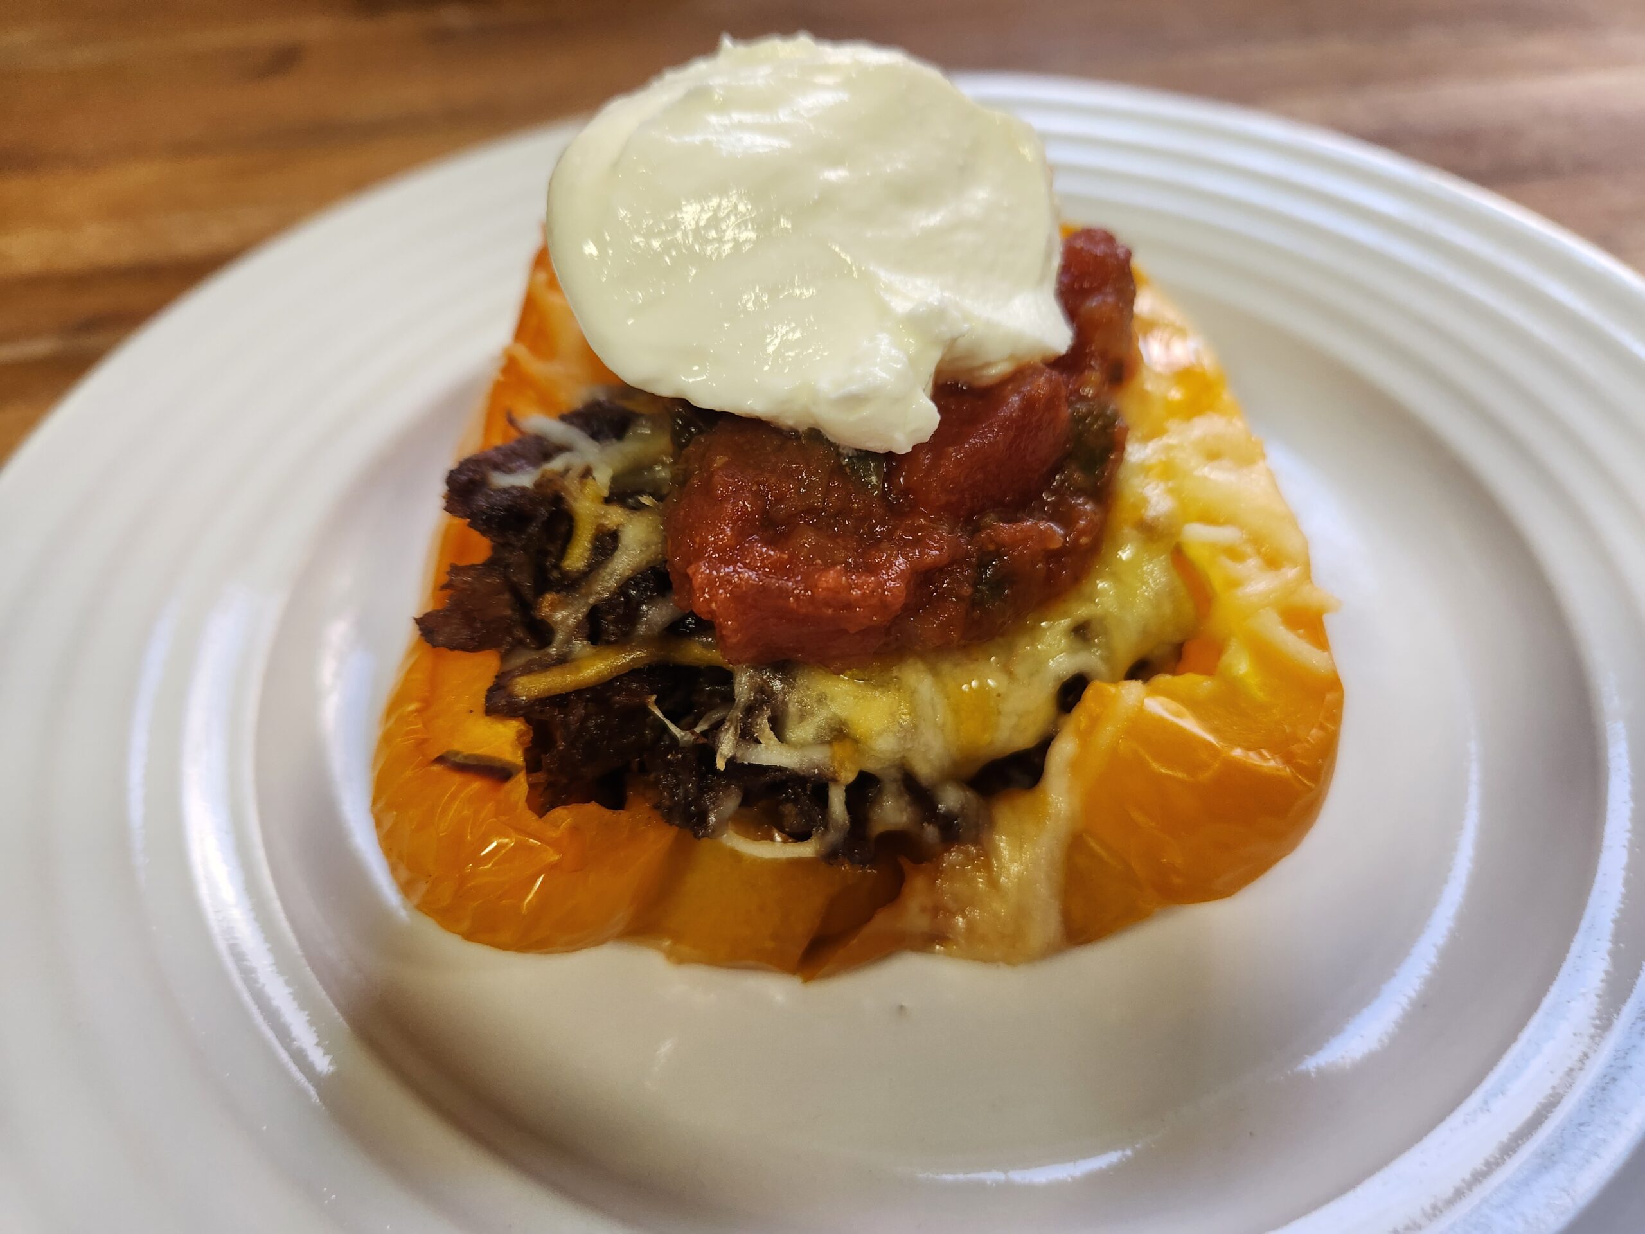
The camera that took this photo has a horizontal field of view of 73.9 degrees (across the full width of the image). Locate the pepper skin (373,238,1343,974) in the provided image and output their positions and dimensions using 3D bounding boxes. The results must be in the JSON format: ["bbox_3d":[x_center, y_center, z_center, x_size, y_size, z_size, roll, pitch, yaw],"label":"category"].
[{"bbox_3d":[0.003,-0.007,0.131,0.095,0.039,0.097,-3,47,1],"label":"pepper skin"}]

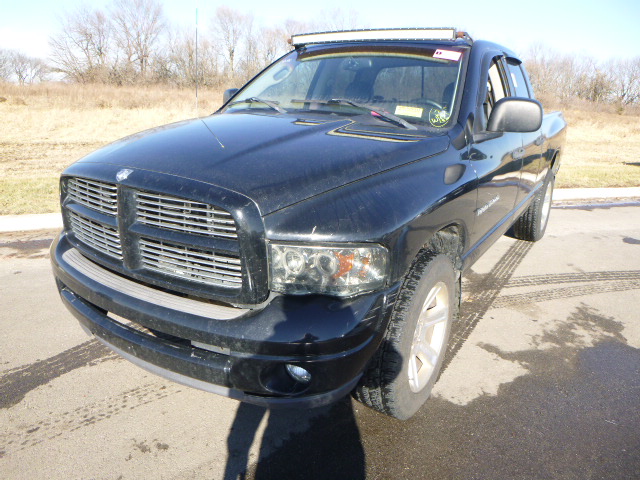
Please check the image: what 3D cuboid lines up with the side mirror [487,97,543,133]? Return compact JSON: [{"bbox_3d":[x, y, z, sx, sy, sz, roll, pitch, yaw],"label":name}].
[{"bbox_3d":[1.091,-0.702,2.583,0.280,0.188,0.150,12,21,31],"label":"side mirror"}]

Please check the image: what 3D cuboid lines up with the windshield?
[{"bbox_3d":[0.153,-1.035,2.960,1.620,0.160,0.880,13,55,30],"label":"windshield"}]

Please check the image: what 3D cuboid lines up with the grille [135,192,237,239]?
[{"bbox_3d":[-0.489,-0.094,1.673,0.450,0.120,0.070,10,19,24],"label":"grille"}]

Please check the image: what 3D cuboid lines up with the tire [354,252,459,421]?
[{"bbox_3d":[0.449,0.454,2.354,0.270,0.825,0.835,12,21,31],"label":"tire"}]

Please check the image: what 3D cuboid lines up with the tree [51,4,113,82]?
[{"bbox_3d":[-26.766,-21.873,51.655,6.450,8.130,6.130,-6,19,-25],"label":"tree"}]

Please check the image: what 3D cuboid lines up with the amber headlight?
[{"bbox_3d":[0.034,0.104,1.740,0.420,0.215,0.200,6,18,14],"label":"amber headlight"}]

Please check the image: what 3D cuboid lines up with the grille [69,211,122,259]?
[{"bbox_3d":[-0.981,-0.027,2.026,0.455,0.135,0.070,15,22,36],"label":"grille"}]

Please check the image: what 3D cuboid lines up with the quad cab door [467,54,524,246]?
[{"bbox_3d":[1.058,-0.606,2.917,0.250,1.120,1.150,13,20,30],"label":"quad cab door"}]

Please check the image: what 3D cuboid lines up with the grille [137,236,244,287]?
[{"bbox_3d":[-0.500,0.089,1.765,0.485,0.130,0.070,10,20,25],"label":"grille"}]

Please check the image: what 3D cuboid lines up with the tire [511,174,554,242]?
[{"bbox_3d":[2.409,-0.422,5.205,0.270,0.825,0.835,12,21,31],"label":"tire"}]

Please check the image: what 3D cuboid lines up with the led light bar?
[{"bbox_3d":[0.300,-1.365,3.082,1.250,0.085,0.150,13,20,30],"label":"led light bar"}]

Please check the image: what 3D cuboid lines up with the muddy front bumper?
[{"bbox_3d":[-0.674,0.281,2.072,1.970,0.520,0.570,13,20,30],"label":"muddy front bumper"}]

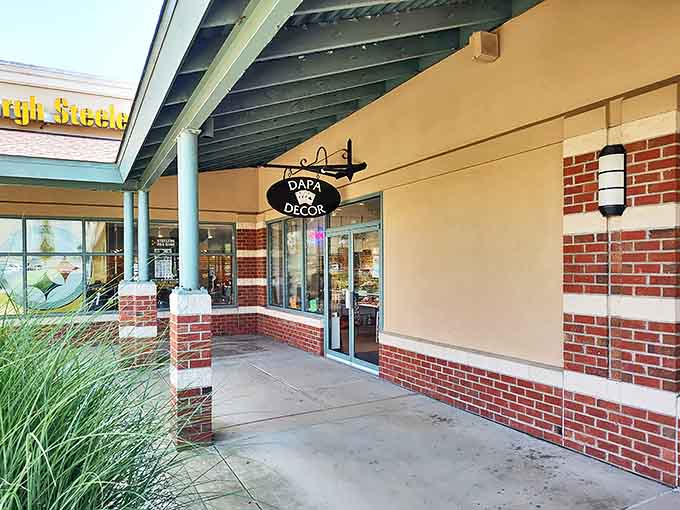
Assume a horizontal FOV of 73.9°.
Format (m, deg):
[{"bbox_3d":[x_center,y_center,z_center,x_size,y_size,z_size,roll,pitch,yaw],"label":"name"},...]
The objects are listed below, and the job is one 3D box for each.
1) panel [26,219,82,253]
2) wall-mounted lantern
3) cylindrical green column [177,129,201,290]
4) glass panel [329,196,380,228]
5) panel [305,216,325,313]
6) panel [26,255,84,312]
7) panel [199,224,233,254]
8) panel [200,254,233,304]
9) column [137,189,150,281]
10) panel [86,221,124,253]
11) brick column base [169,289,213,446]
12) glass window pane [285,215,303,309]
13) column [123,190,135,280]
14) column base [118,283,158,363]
[{"bbox_3d":[-5.674,-0.370,9.020,0.948,0.675,0.060,0,-2,-29],"label":"panel"},{"bbox_3d":[2.114,-0.580,3.512,0.120,0.549,0.185,0,-2,-29],"label":"wall-mounted lantern"},{"bbox_3d":[-1.406,-0.389,4.195,0.185,1.450,0.185,0,-2,-30],"label":"cylindrical green column"},{"bbox_3d":[0.200,-0.621,6.965,0.050,0.350,1.460,0,-2,-30],"label":"glass panel"},{"bbox_3d":[-0.475,0.126,8.358,0.060,1.911,0.800,0,-2,-29],"label":"panel"},{"bbox_3d":[-5.661,0.584,8.995,0.948,1.123,0.060,0,-2,-29],"label":"panel"},{"bbox_3d":[-2.840,-0.348,10.120,0.930,0.660,0.050,0,-2,-25],"label":"panel"},{"bbox_3d":[-2.833,0.552,10.098,0.930,1.100,0.050,0,-2,-25],"label":"panel"},{"bbox_3d":[-3.394,-0.320,7.810,0.195,1.572,0.195,0,-2,-29],"label":"column"},{"bbox_3d":[-4.804,-0.369,9.508,0.942,0.675,0.060,0,-2,-29],"label":"panel"},{"bbox_3d":[-1.378,1.016,4.169,0.305,1.330,0.310,0,-2,-30],"label":"brick column base"},{"bbox_3d":[-0.925,0.175,8.920,0.050,1.780,0.820,0,0,-30],"label":"glass window pane"},{"bbox_3d":[-3.408,-0.299,7.300,0.150,1.450,0.150,0,-2,-30],"label":"column"},{"bbox_3d":[-3.468,1.160,7.757,0.547,1.414,0.500,0,-2,-29],"label":"column base"}]

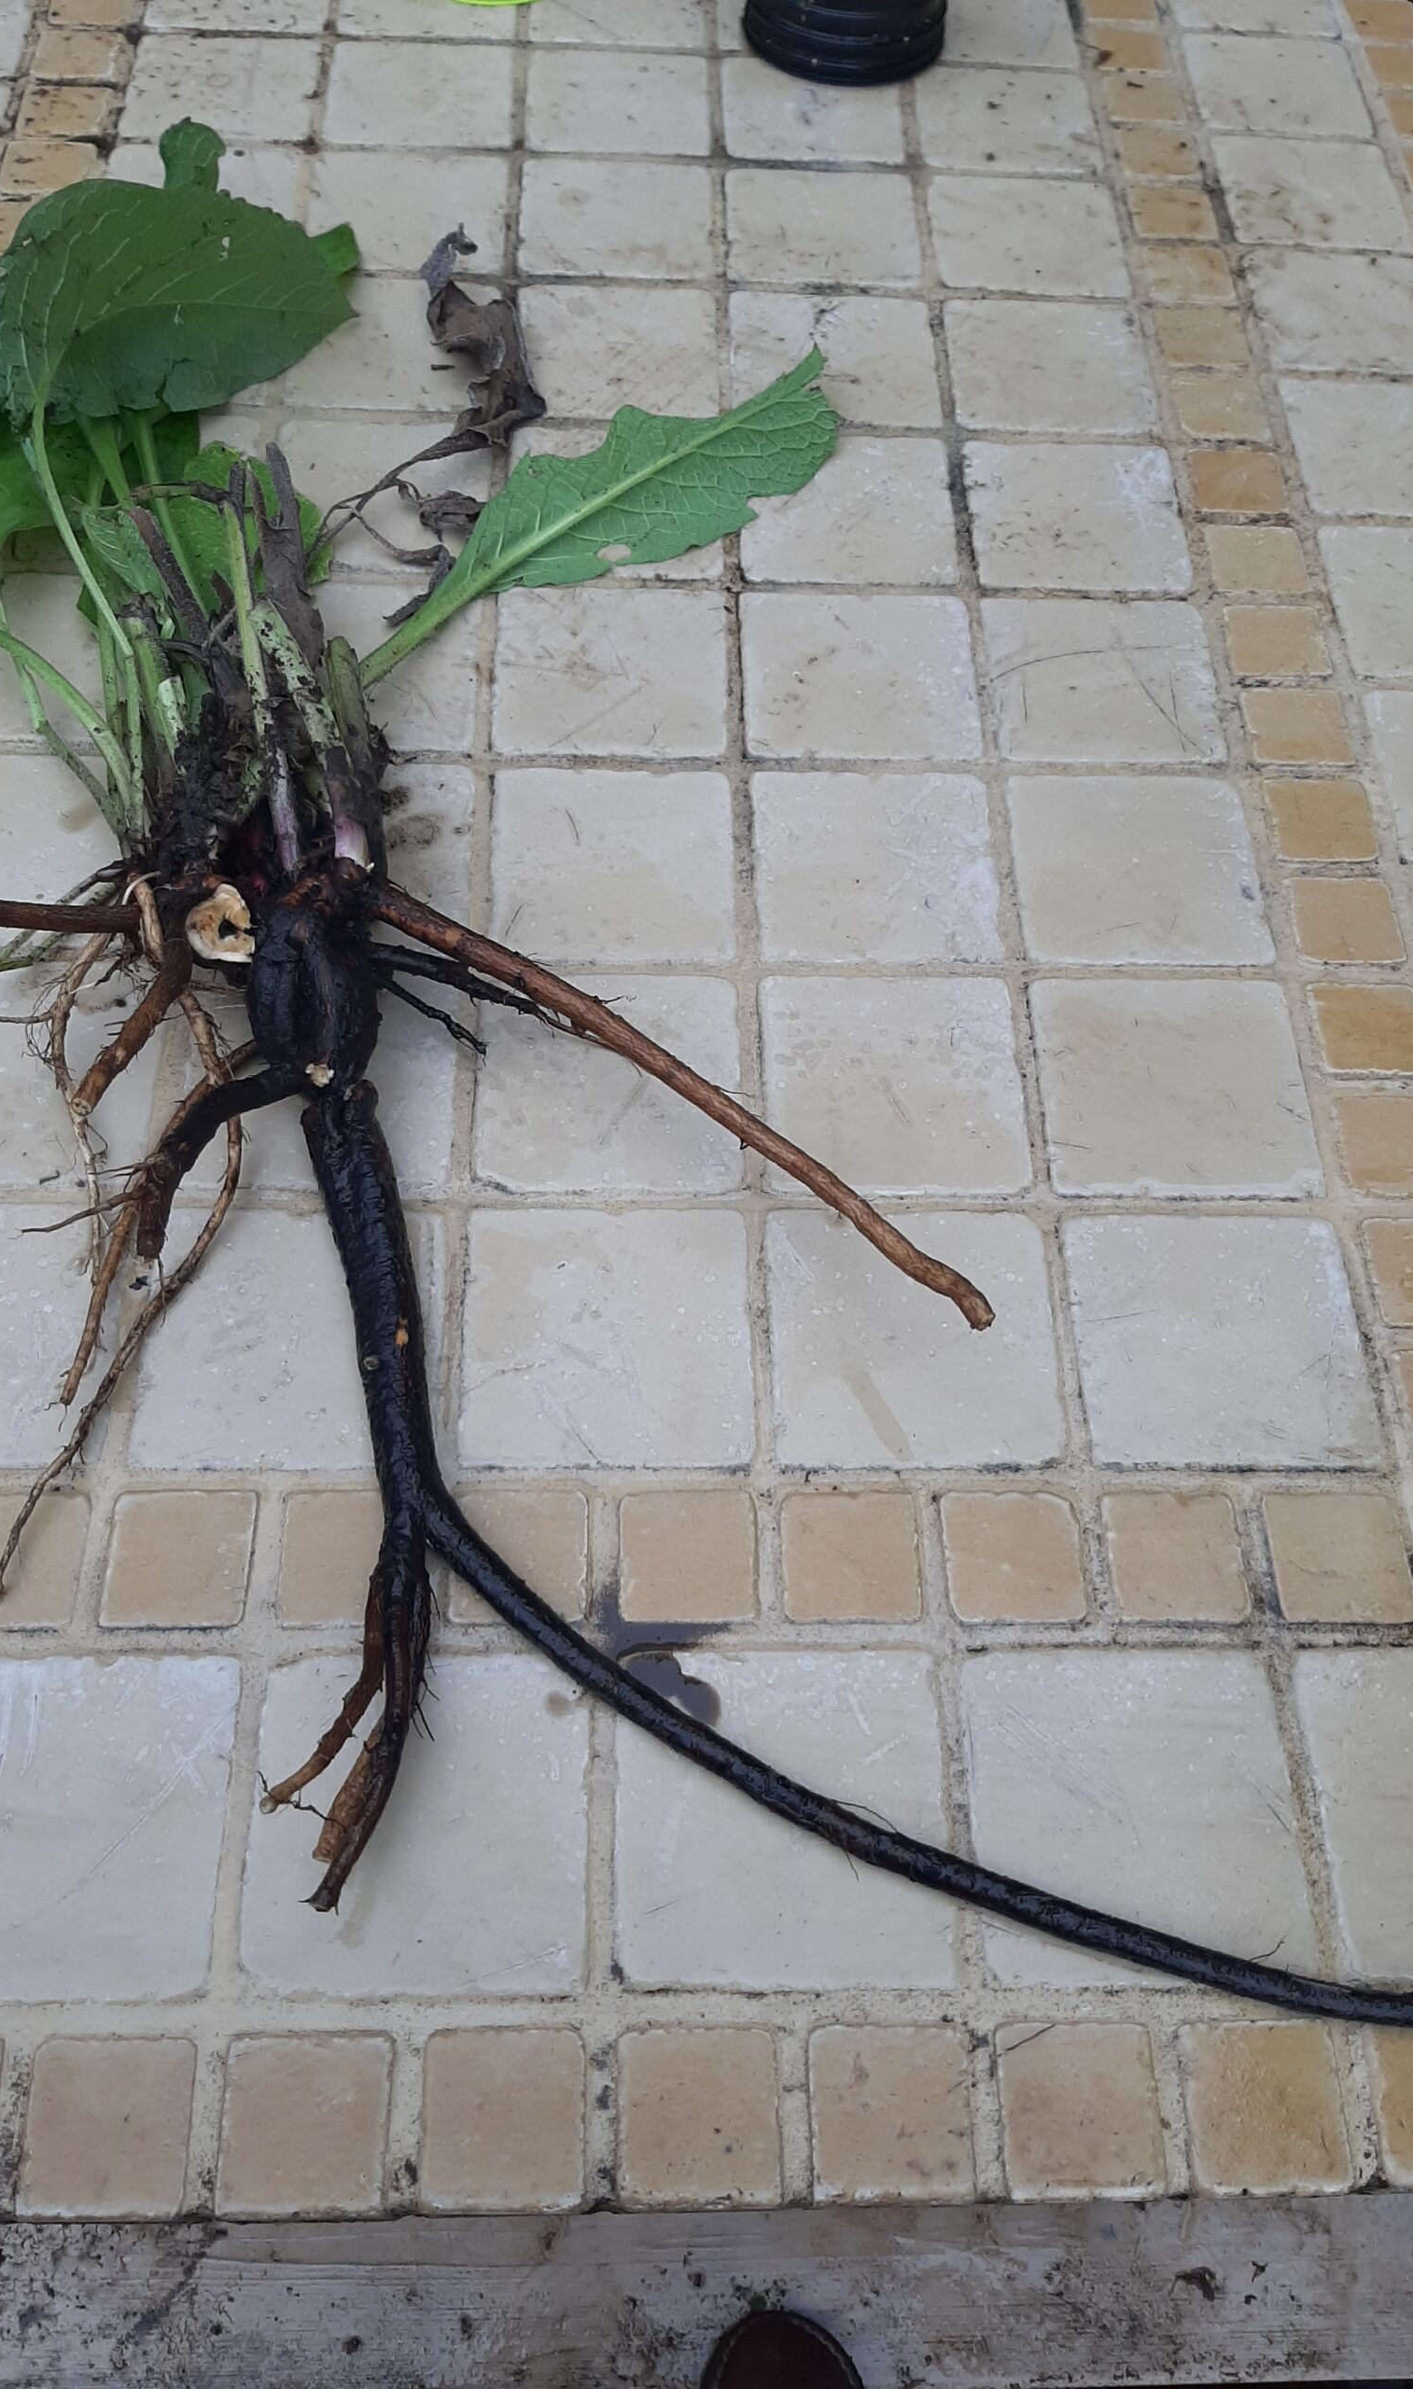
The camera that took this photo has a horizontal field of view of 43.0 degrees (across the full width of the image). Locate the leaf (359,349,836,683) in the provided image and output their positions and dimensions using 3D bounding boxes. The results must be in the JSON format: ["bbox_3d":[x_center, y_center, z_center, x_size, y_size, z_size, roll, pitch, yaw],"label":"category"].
[{"bbox_3d":[-0.043,-0.316,0.815,0.098,0.022,0.303,39,64,17],"label":"leaf"}]

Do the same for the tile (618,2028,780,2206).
[{"bbox_3d":[-0.002,0.265,0.516,0.045,0.009,0.045,0,61,-3],"label":"tile"}]

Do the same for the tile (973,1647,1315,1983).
[{"bbox_3d":[0.135,0.196,0.570,0.100,0.010,0.101,0,61,-2],"label":"tile"}]

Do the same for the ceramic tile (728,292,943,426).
[{"bbox_3d":[0.064,-0.418,0.907,0.103,0.010,0.099,1,61,-2],"label":"ceramic tile"}]

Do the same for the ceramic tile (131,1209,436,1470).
[{"bbox_3d":[-0.145,0.051,0.625,0.100,0.010,0.100,1,61,-3],"label":"ceramic tile"}]

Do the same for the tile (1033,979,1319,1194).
[{"bbox_3d":[0.182,-0.041,0.705,0.102,0.010,0.099,1,61,-3],"label":"tile"}]

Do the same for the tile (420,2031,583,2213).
[{"bbox_3d":[-0.058,0.264,0.512,0.046,0.010,0.046,1,61,-3],"label":"tile"}]

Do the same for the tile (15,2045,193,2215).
[{"bbox_3d":[-0.168,0.265,0.508,0.046,0.009,0.045,0,61,-3],"label":"tile"}]

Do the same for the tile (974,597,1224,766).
[{"bbox_3d":[0.177,-0.228,0.806,0.100,0.010,0.098,0,61,-2],"label":"tile"}]

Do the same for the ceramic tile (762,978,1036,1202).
[{"bbox_3d":[0.071,-0.041,0.691,0.100,0.009,0.100,0,61,-3],"label":"ceramic tile"}]

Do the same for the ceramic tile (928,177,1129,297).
[{"bbox_3d":[0.172,-0.509,0.962,0.101,0.010,0.099,0,61,-2],"label":"ceramic tile"}]

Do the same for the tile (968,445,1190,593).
[{"bbox_3d":[0.175,-0.317,0.849,0.100,0.010,0.100,1,61,-3],"label":"tile"}]

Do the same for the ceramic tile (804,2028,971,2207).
[{"bbox_3d":[0.053,0.266,0.519,0.046,0.009,0.045,0,61,-3],"label":"ceramic tile"}]

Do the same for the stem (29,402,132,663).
[{"bbox_3d":[-0.266,-0.282,0.753,0.012,0.011,0.143,-20,73,-13],"label":"stem"}]

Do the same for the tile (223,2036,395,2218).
[{"bbox_3d":[-0.115,0.269,0.518,0.047,0.010,0.046,0,61,-2],"label":"tile"}]

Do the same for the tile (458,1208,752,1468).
[{"bbox_3d":[-0.035,0.052,0.642,0.101,0.010,0.099,0,61,-2],"label":"tile"}]

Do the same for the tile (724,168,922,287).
[{"bbox_3d":[0.061,-0.506,0.948,0.100,0.010,0.100,1,61,-3],"label":"tile"}]

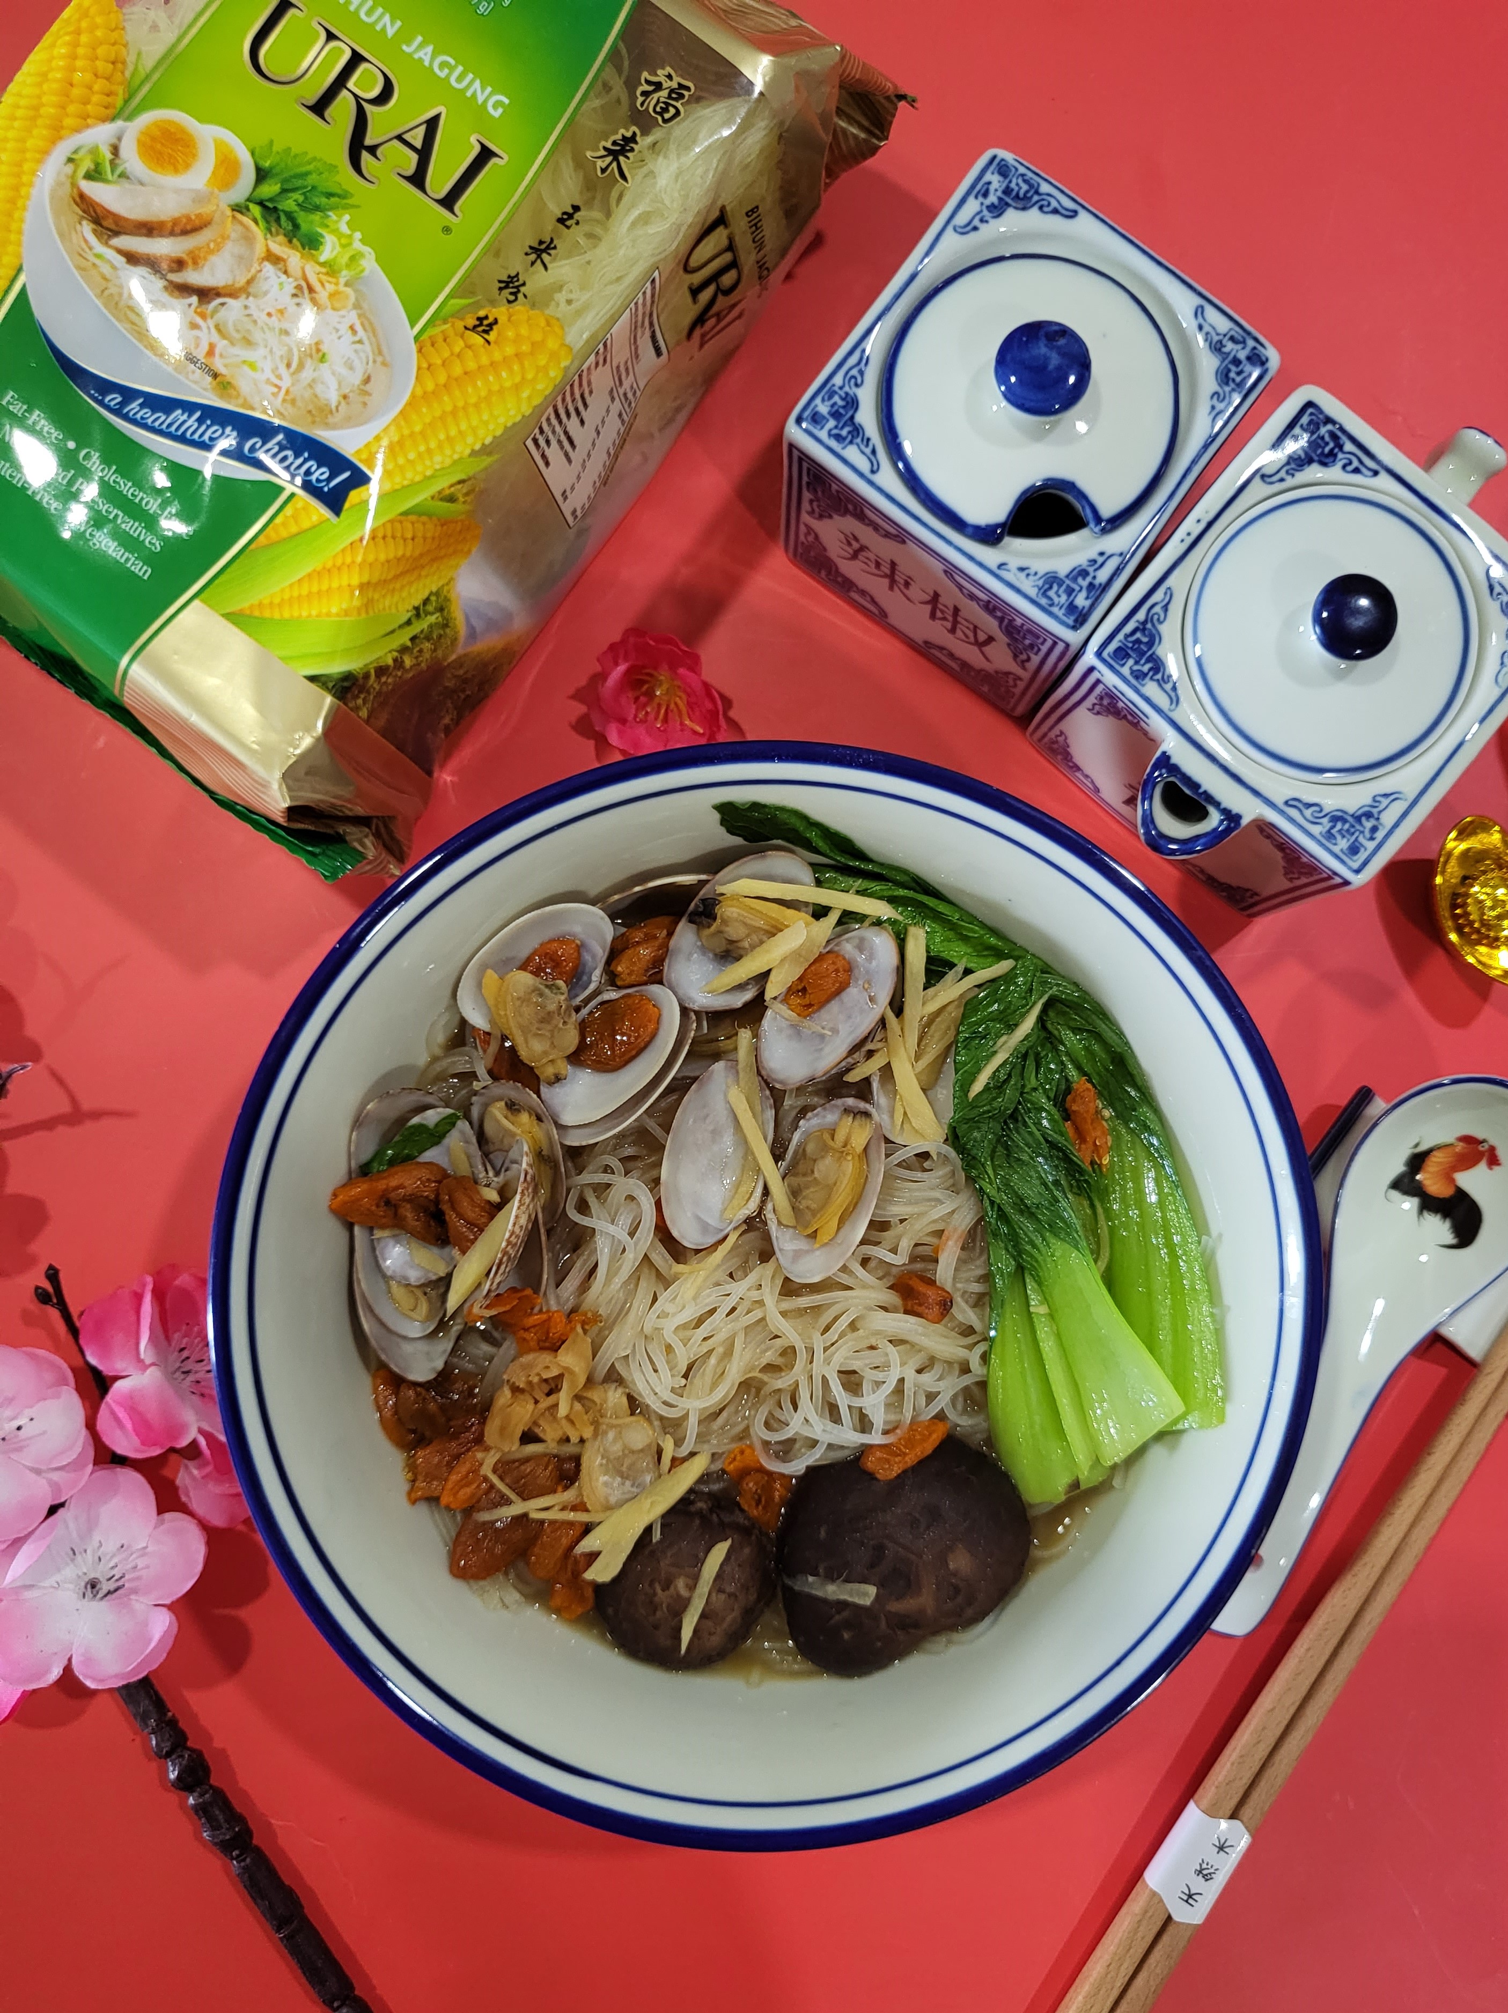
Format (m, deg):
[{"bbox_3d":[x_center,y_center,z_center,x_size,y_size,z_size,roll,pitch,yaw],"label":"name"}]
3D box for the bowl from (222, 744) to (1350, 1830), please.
[{"bbox_3d":[0.003,0.053,0.308,0.201,0.070,0.201,0,89,1],"label":"bowl"}]

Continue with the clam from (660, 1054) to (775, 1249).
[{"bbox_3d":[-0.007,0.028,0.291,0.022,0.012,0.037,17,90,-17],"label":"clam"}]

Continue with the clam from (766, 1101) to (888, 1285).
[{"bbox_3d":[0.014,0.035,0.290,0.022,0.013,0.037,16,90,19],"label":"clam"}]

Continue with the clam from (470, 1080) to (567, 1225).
[{"bbox_3d":[-0.045,0.029,0.290,0.020,0.014,0.031,-16,89,21],"label":"clam"}]

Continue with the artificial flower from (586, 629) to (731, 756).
[{"bbox_3d":[-0.021,-0.069,0.333,0.030,0.018,0.030,0,95,1],"label":"artificial flower"}]

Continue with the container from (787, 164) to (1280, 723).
[{"bbox_3d":[0.051,-0.110,0.299,0.066,0.090,0.063,36,90,1],"label":"container"}]

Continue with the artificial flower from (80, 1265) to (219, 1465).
[{"bbox_3d":[-0.120,0.075,0.315,0.038,0.019,0.038,0,84,-13],"label":"artificial flower"}]

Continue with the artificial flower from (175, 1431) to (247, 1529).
[{"bbox_3d":[-0.114,0.102,0.324,0.027,0.019,0.026,0,100,-15],"label":"artificial flower"}]

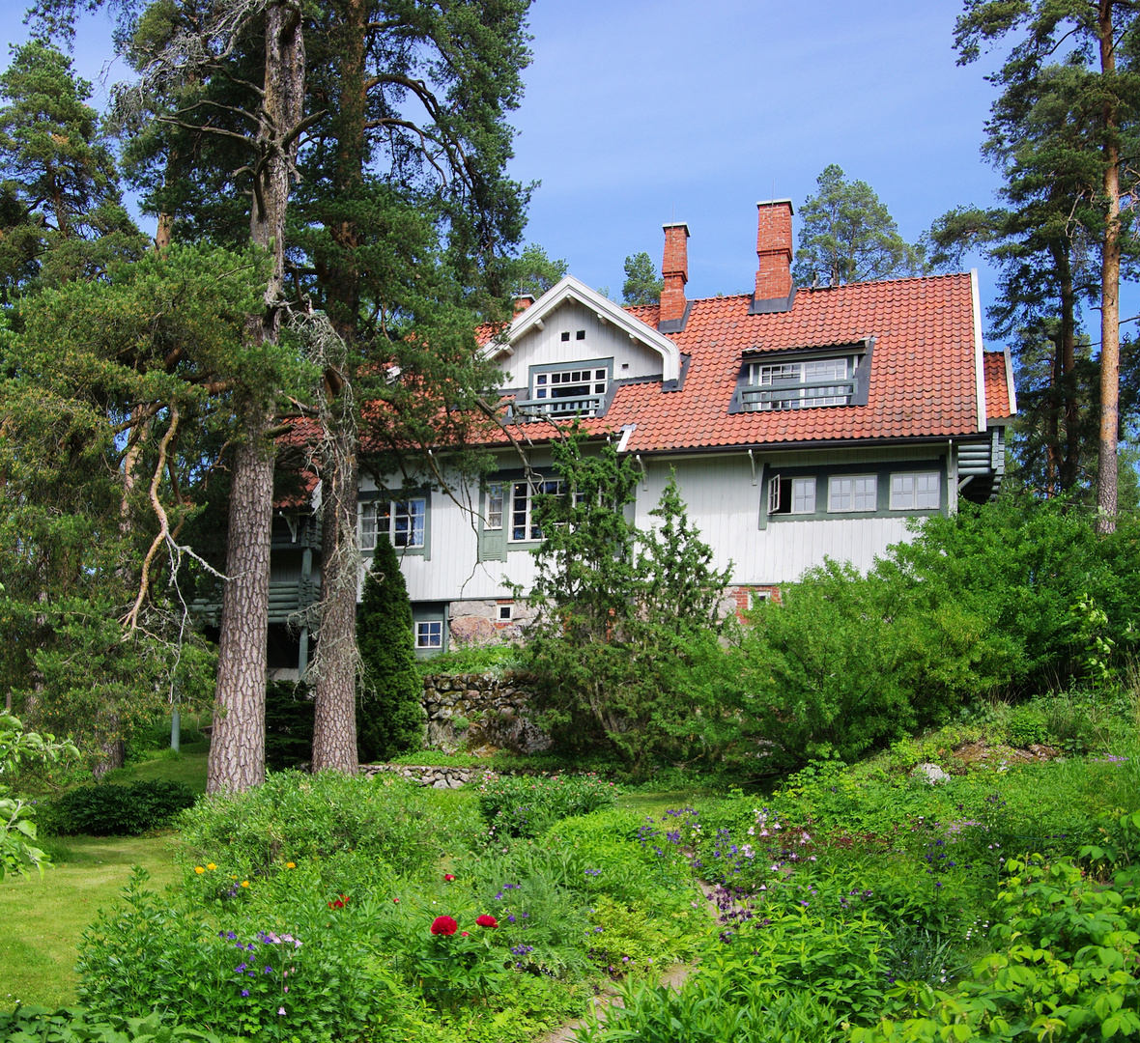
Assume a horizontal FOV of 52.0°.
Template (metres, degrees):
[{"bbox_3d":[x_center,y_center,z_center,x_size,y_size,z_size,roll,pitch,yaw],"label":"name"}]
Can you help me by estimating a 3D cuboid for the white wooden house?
[{"bbox_3d":[2.015,-2.081,33.381,19.594,13.029,11.110,-2,-9,16],"label":"white wooden house"}]

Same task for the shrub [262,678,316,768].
[{"bbox_3d":[-5.994,4.314,25.000,1.700,1.871,1.600,1,-8,0],"label":"shrub"}]

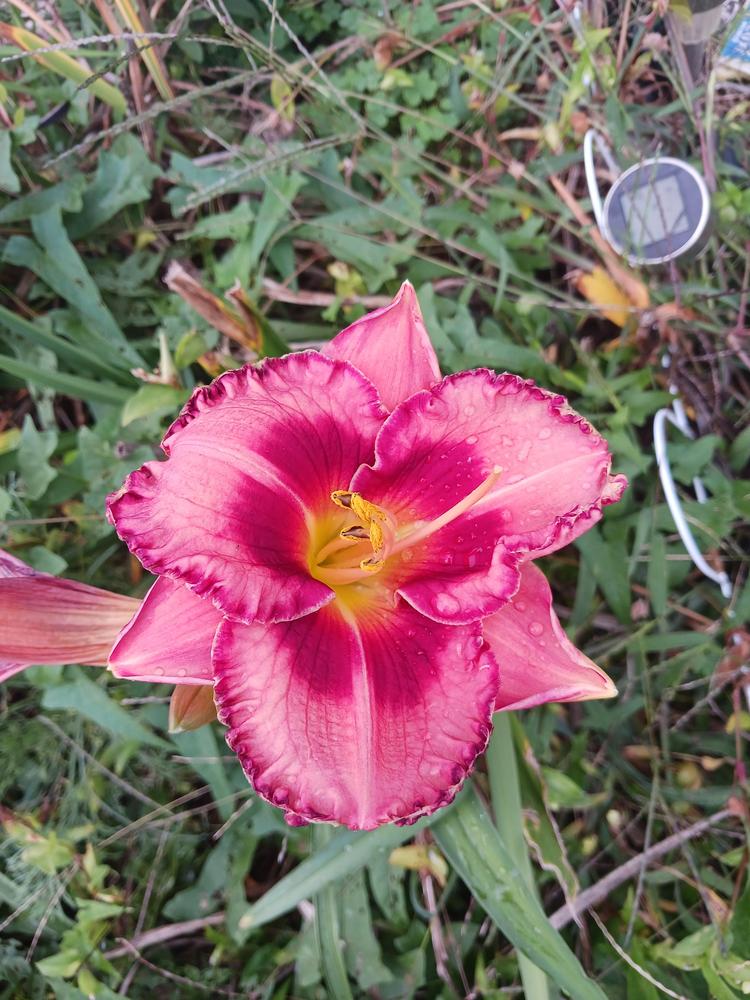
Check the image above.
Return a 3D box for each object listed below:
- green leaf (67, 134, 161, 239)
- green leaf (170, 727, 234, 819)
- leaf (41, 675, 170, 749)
[{"bbox_3d":[-0.168,-0.201,0.500,0.041,0.020,0.073,36,80,-5],"label":"green leaf"},{"bbox_3d":[-0.092,0.142,0.420,0.022,0.014,0.066,-23,69,-16],"label":"green leaf"},{"bbox_3d":[-0.145,0.114,0.420,0.077,0.014,0.022,25,65,1],"label":"leaf"}]

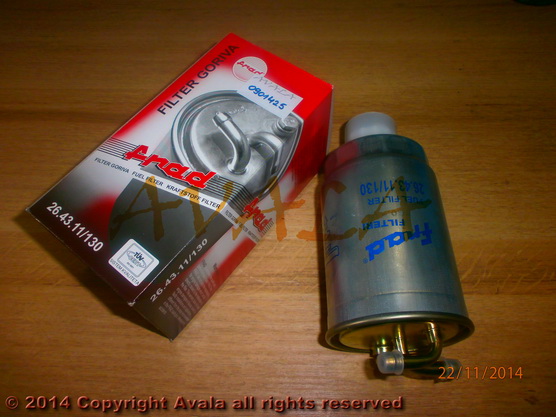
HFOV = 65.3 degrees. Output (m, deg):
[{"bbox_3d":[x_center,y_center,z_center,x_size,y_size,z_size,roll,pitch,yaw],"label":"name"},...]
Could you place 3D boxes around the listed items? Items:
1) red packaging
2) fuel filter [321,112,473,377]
[{"bbox_3d":[-0.056,-0.021,0.324,0.096,0.087,0.195,33,68,20],"label":"red packaging"},{"bbox_3d":[0.072,0.016,0.296,0.086,0.086,0.187,2,58,-2],"label":"fuel filter"}]

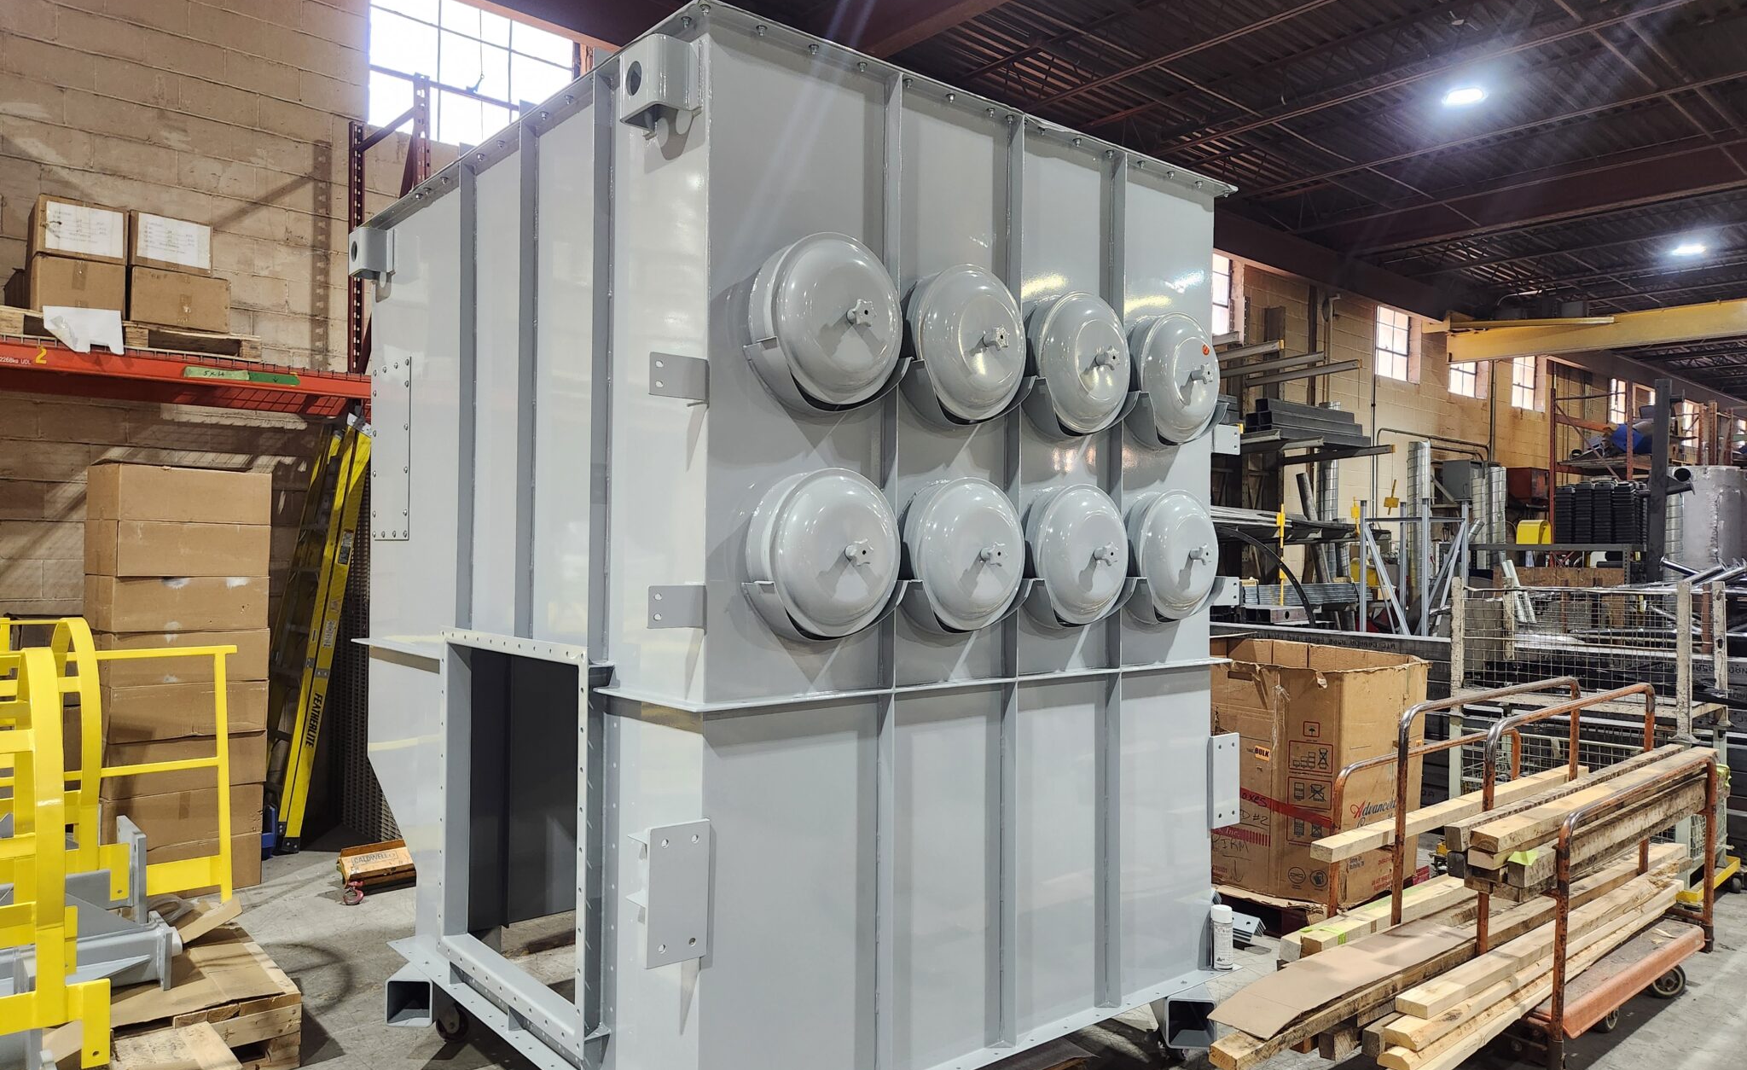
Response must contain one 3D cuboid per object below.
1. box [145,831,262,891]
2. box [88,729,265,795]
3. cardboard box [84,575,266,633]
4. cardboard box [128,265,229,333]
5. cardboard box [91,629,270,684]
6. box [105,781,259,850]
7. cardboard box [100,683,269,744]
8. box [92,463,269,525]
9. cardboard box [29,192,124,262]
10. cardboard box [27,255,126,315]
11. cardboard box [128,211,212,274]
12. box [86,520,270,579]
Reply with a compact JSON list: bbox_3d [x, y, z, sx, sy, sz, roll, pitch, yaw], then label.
[{"bbox_3d":[-3.336,1.555,5.520,0.485,0.248,0.638,0,-1,45],"label":"box"},{"bbox_3d":[-3.316,1.060,5.543,0.638,0.248,0.485,1,-1,-43],"label":"box"},{"bbox_3d":[-3.306,0.317,5.514,0.485,0.248,0.638,0,-1,43],"label":"cardboard box"},{"bbox_3d":[-3.350,-1.087,5.530,0.400,0.250,0.400,1,-1,-44],"label":"cardboard box"},{"bbox_3d":[-3.307,0.565,5.548,0.638,0.248,0.485,1,-1,-42],"label":"cardboard box"},{"bbox_3d":[-3.328,1.308,5.522,0.485,0.248,0.638,0,-1,44],"label":"box"},{"bbox_3d":[-3.330,0.820,5.580,0.645,0.250,0.430,1,-1,-44],"label":"cardboard box"},{"bbox_3d":[-3.296,-0.178,5.524,0.485,0.248,0.638,0,-1,42],"label":"box"},{"bbox_3d":[-3.657,-1.358,5.338,0.326,0.243,0.372,1,-1,-42],"label":"cardboard box"},{"bbox_3d":[-3.619,-1.091,5.281,0.325,0.245,0.420,1,-1,-39],"label":"cardboard box"},{"bbox_3d":[-3.364,-1.331,5.520,0.310,0.238,0.410,1,-1,-42],"label":"cardboard box"},{"bbox_3d":[-3.308,0.071,5.541,0.430,0.248,0.645,0,-1,41],"label":"box"}]

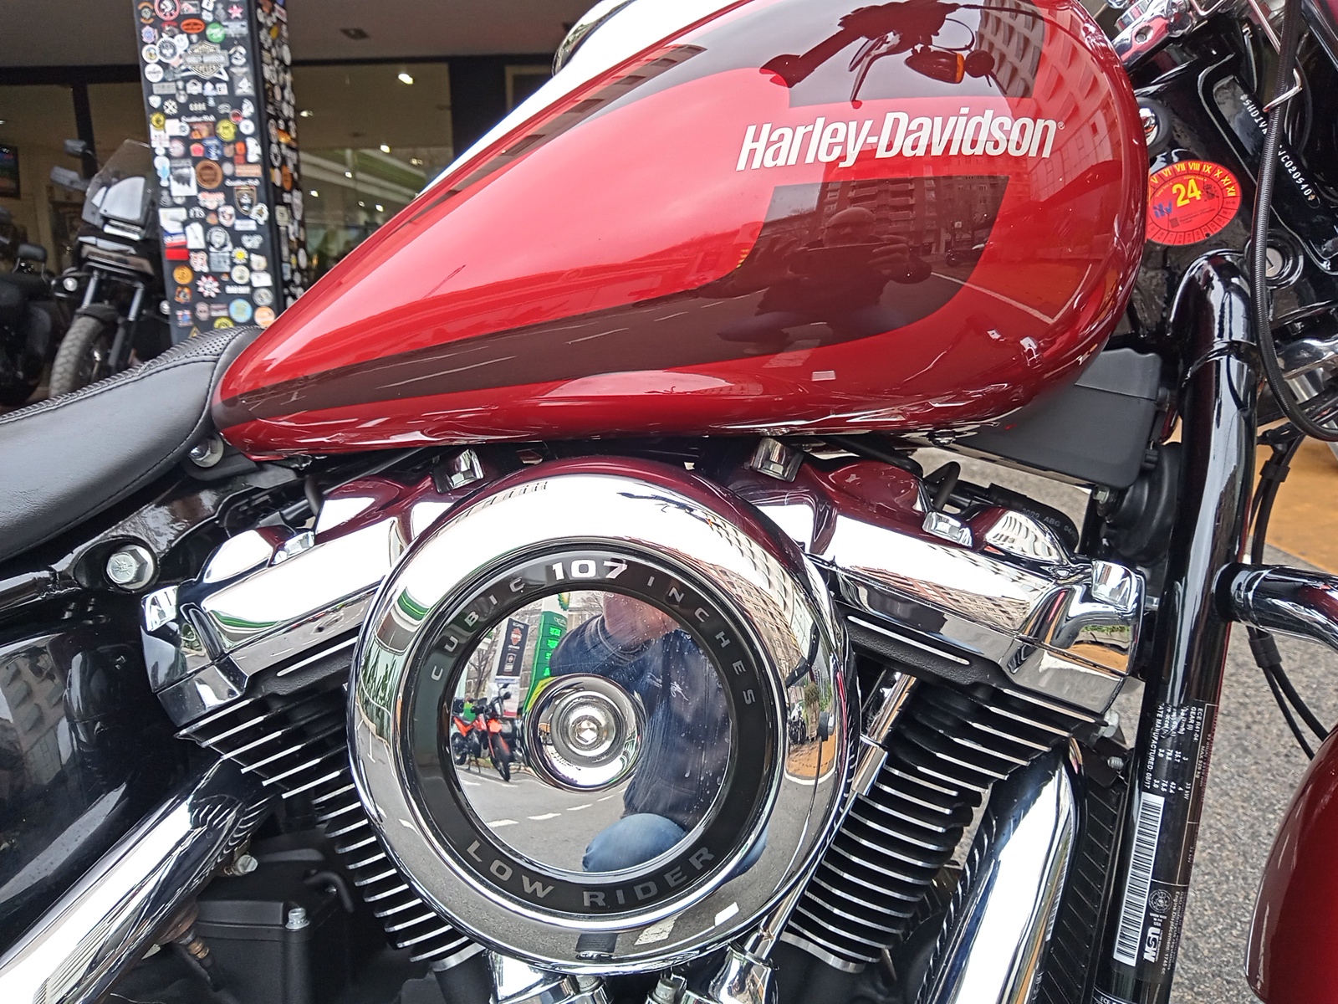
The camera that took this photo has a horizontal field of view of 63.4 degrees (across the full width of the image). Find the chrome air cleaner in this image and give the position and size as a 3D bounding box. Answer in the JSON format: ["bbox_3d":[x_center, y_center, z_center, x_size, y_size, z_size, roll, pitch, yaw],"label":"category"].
[{"bbox_3d":[-0.029,0.093,0.472,0.222,0.222,0.075,0,2,7],"label":"chrome air cleaner"}]

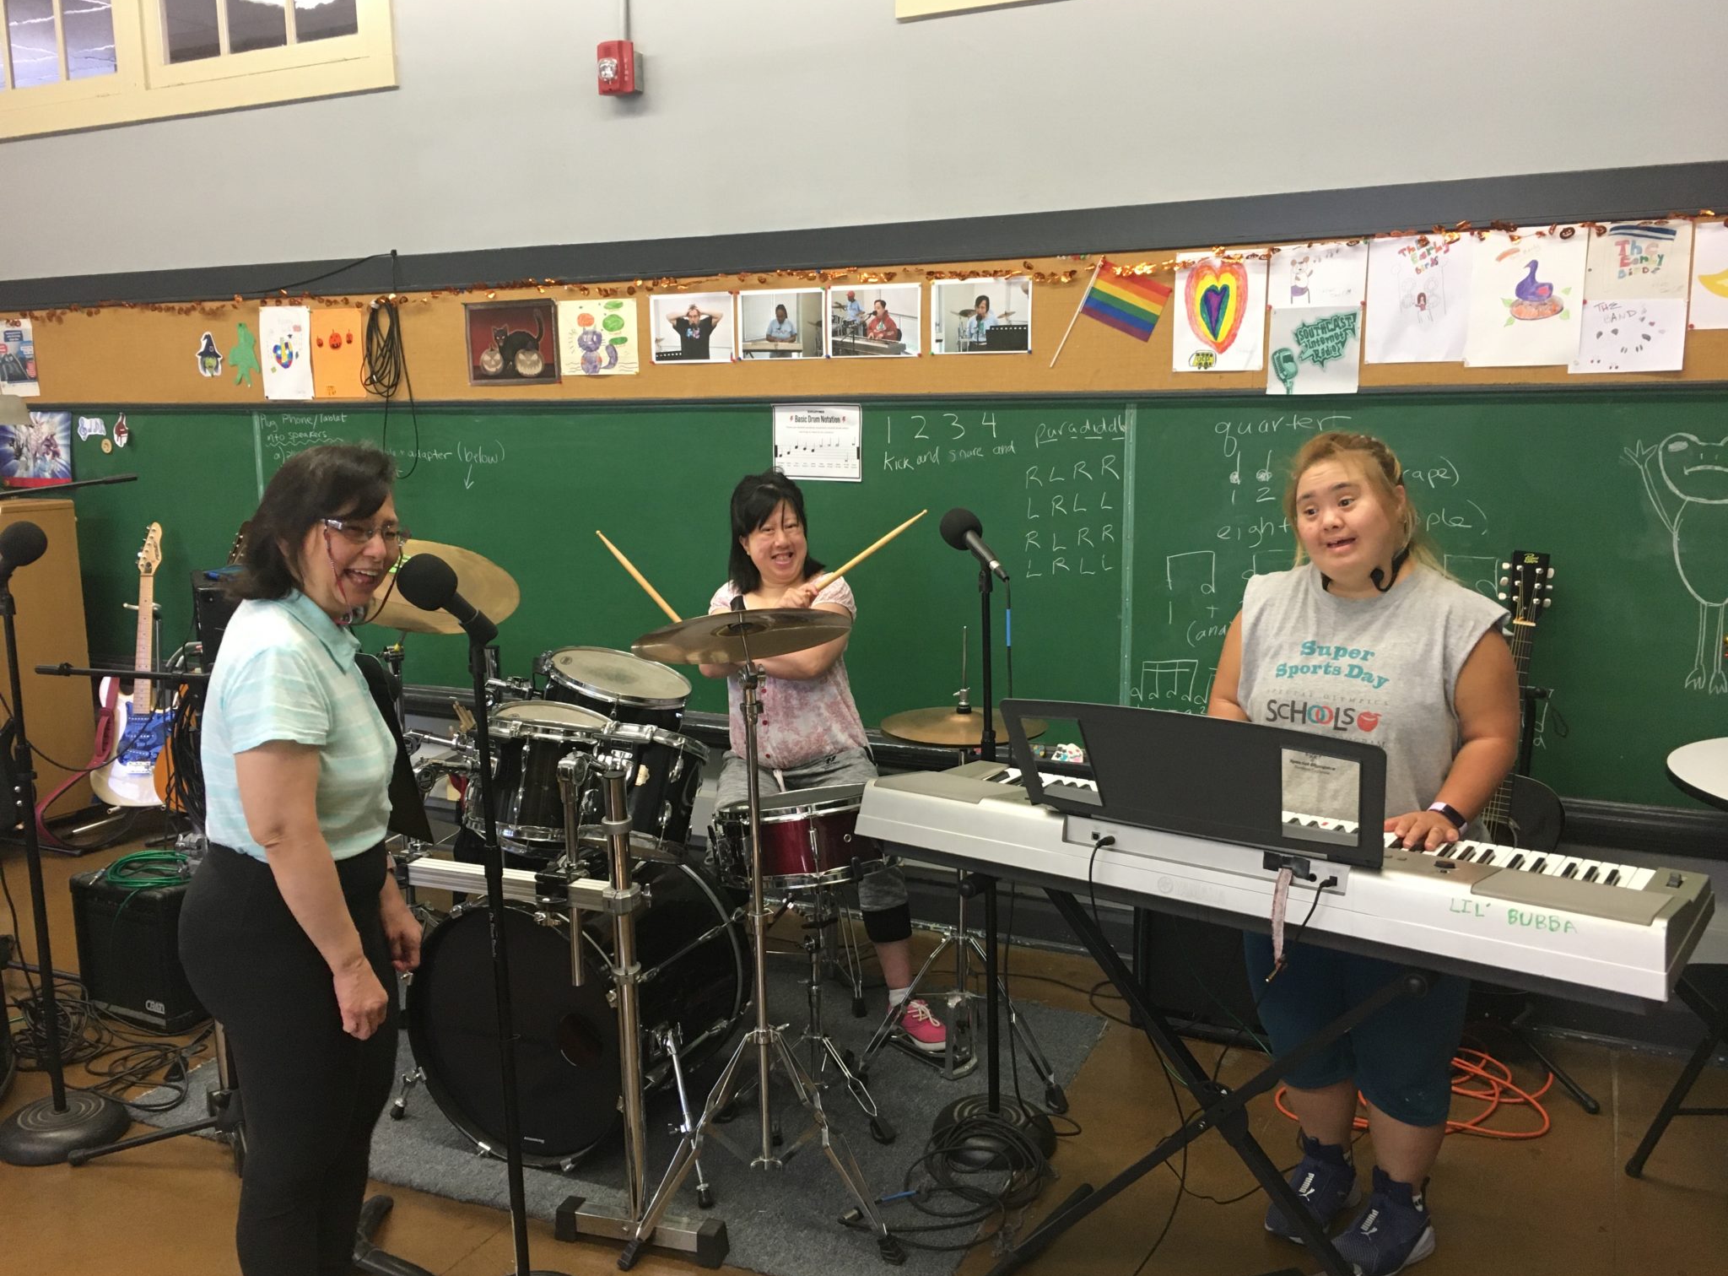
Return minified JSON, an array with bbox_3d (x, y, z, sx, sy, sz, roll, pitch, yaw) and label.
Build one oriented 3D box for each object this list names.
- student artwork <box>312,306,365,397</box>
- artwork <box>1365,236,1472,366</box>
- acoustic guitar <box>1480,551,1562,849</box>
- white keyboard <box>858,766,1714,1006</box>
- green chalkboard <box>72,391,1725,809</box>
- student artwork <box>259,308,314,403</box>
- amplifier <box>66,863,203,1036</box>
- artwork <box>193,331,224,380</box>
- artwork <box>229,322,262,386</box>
[{"bbox_3d":[-1.685,-0.910,4.638,0.217,0.281,0.010,4,10,25],"label":"student artwork"},{"bbox_3d":[1.246,-0.759,3.256,0.216,0.280,0.010,4,10,25],"label":"artwork"},{"bbox_3d":[1.372,0.270,3.074,0.380,0.980,0.115,5,-8,30],"label":"acoustic guitar"},{"bbox_3d":[0.592,0.305,2.221,1.200,0.127,0.410,7,12,37],"label":"white keyboard"},{"bbox_3d":[-0.619,-0.238,4.248,5.750,0.928,0.040,4,10,25],"label":"green chalkboard"},{"bbox_3d":[-1.905,-0.938,4.777,0.218,0.292,0.008,4,11,25],"label":"student artwork"},{"bbox_3d":[-1.721,0.740,3.542,0.325,0.335,0.215,4,11,28],"label":"amplifier"},{"bbox_3d":[-2.205,-0.953,4.881,0.130,0.154,0.010,4,10,25],"label":"artwork"},{"bbox_3d":[-2.081,-0.948,4.861,0.142,0.212,0.008,4,11,25],"label":"artwork"}]

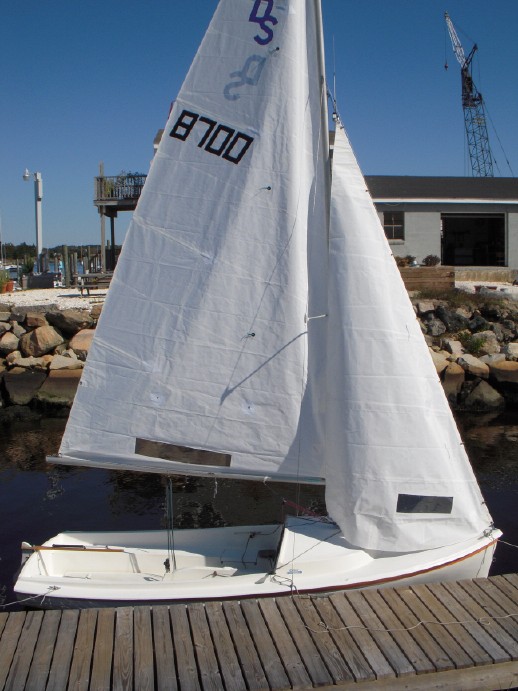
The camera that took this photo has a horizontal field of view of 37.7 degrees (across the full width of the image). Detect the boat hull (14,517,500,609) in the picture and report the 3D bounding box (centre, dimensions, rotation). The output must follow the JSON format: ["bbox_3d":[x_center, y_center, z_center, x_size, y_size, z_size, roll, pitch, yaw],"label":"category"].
[{"bbox_3d":[0.120,2.513,8.428,5.080,0.900,1.900,0,7,0],"label":"boat hull"}]

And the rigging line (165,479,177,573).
[{"bbox_3d":[-0.977,1.995,8.375,0.120,1.106,0.100,0,7,0],"label":"rigging line"}]

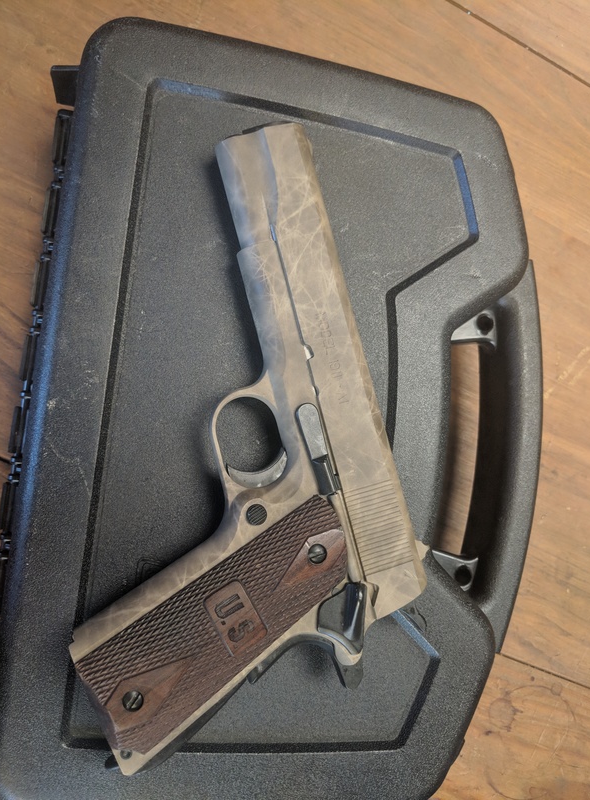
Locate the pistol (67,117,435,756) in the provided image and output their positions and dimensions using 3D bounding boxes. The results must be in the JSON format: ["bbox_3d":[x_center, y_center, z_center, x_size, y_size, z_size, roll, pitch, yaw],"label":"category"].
[{"bbox_3d":[-0.028,0.011,0.236,0.140,0.034,0.218,-15,88,-11],"label":"pistol"}]

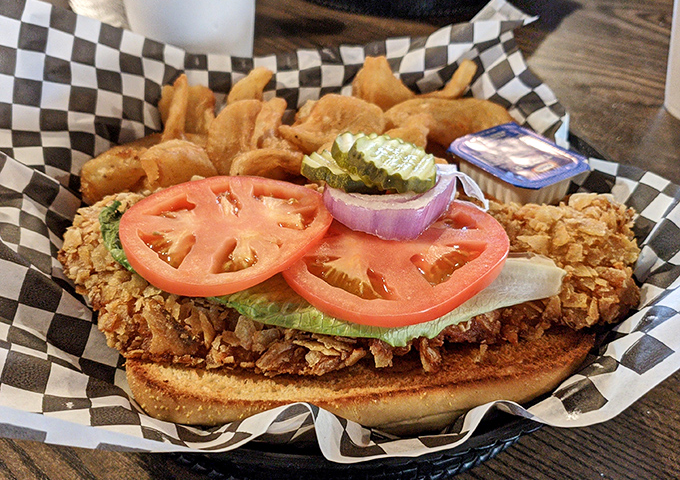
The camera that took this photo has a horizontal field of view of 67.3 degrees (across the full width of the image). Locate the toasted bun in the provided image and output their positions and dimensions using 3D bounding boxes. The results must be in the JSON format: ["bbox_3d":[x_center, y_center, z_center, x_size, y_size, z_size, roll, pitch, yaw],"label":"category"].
[{"bbox_3d":[0.011,0.045,0.216,0.182,0.029,0.066,-2,37,-3],"label":"toasted bun"}]

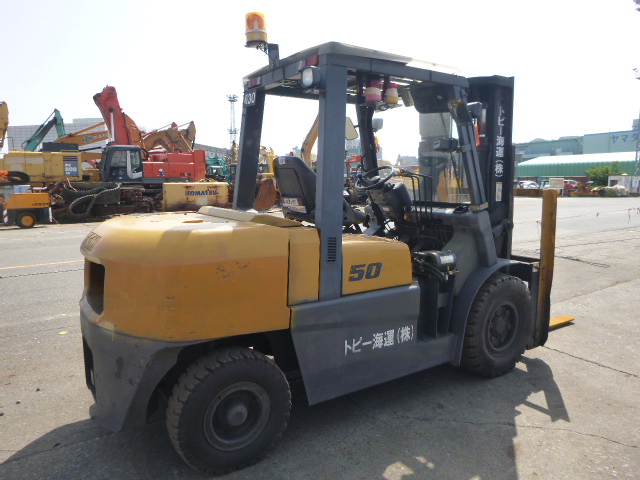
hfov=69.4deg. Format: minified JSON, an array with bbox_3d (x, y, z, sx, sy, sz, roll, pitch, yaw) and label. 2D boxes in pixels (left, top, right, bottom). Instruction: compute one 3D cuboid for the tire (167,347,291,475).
[{"bbox_3d":[-0.483,0.928,2.532,0.655,0.655,0.215,-5,8,-34],"label":"tire"}]

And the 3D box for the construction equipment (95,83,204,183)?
[{"bbox_3d":[-9.267,-5.169,25.145,5.800,6.000,3.100,-2,7,-17],"label":"construction equipment"}]

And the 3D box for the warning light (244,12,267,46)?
[{"bbox_3d":[-0.445,-1.454,3.190,0.145,0.195,0.145,0,7,0],"label":"warning light"}]

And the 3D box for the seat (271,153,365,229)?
[{"bbox_3d":[-0.017,-0.357,3.411,0.580,0.500,0.490,-5,8,-34],"label":"seat"}]

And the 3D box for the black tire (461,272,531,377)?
[{"bbox_3d":[1.401,0.688,3.792,0.815,0.815,0.275,-5,8,-34],"label":"black tire"}]

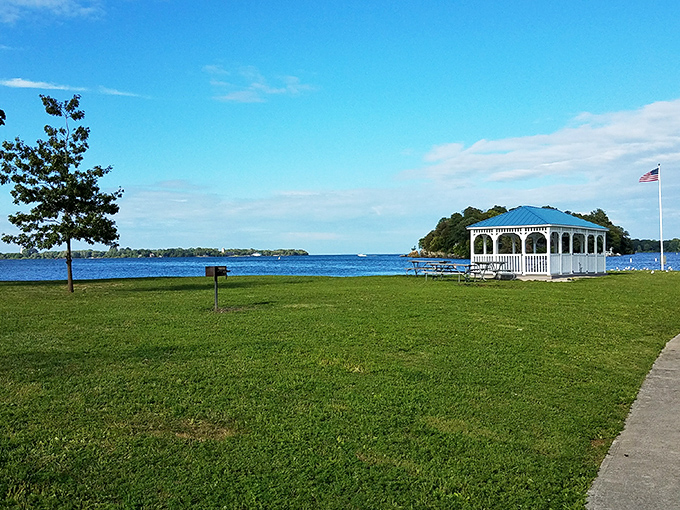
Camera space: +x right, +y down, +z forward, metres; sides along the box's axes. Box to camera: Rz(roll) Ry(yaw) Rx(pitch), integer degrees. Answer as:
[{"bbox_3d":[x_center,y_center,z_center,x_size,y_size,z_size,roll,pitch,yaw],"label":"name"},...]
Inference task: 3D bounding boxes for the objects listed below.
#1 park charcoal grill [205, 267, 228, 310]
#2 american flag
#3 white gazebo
[{"bbox_3d":[-3.127,0.849,13.100,0.460,1.100,0.430,-1,0,32],"label":"park charcoal grill"},{"bbox_3d":[21.803,-5.604,36.000,1.380,1.020,0.250,-1,0,14],"label":"american flag"},{"bbox_3d":[10.389,-0.730,26.402,7.457,3.366,4.205,-1,0,-45],"label":"white gazebo"}]

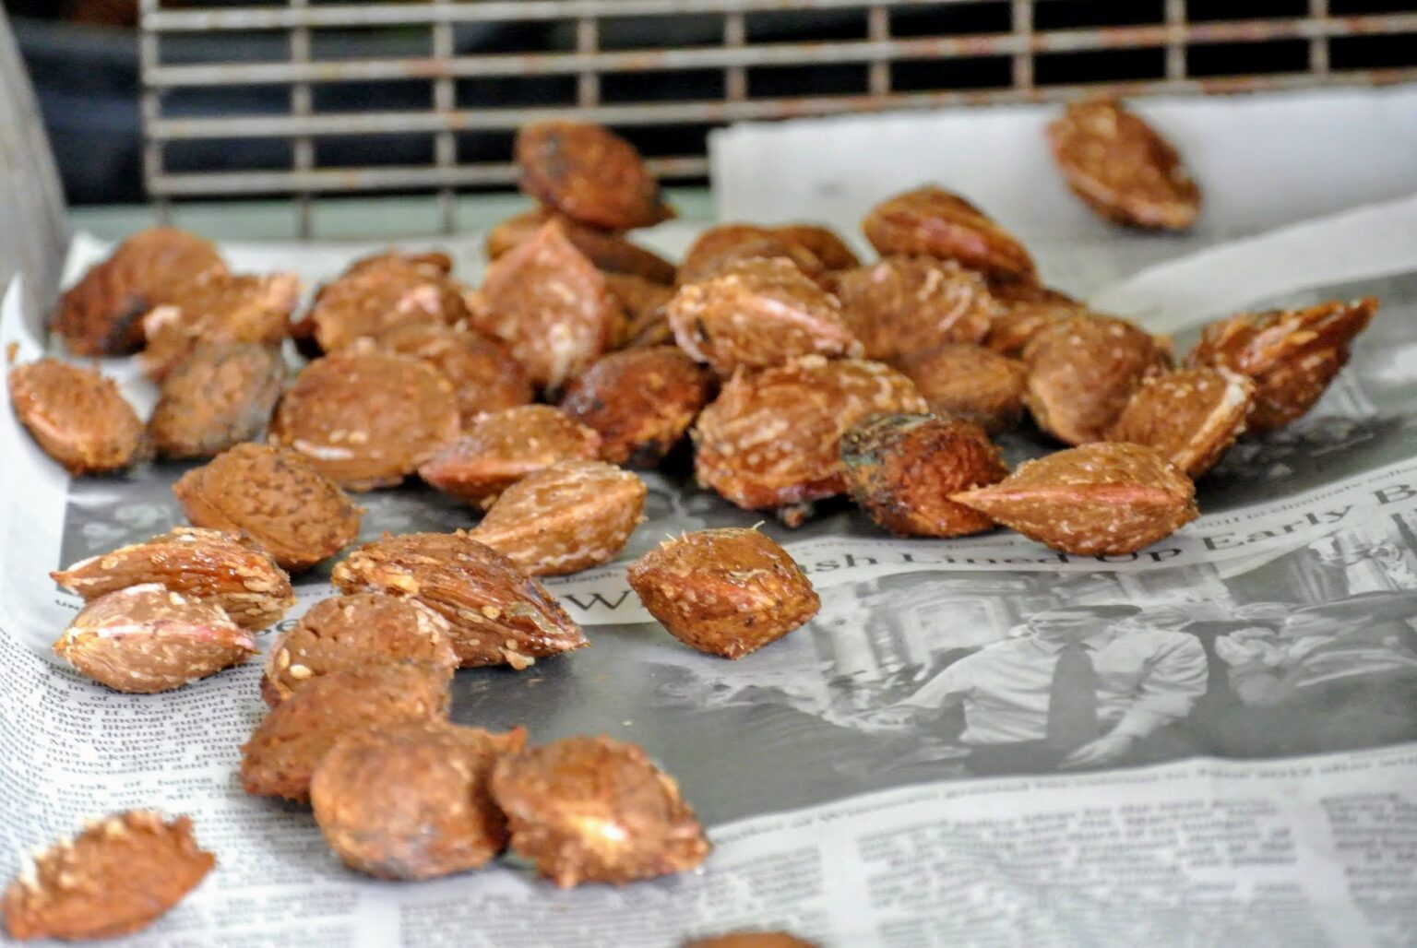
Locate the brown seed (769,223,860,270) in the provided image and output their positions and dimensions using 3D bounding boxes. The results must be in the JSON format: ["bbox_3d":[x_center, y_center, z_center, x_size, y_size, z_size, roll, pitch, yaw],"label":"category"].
[{"bbox_3d":[0.012,-0.033,1.140,0.027,0.017,0.024,6,28,14],"label":"brown seed"}]

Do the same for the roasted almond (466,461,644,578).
[{"bbox_3d":[-0.023,0.007,1.042,0.029,0.017,0.022,-11,30,-26],"label":"roasted almond"}]

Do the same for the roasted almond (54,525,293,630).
[{"bbox_3d":[-0.083,0.016,1.053,0.038,0.015,0.020,5,27,10],"label":"roasted almond"}]

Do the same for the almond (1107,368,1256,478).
[{"bbox_3d":[0.081,-0.009,1.158,0.025,0.016,0.031,4,29,24],"label":"almond"}]

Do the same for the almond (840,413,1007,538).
[{"bbox_3d":[0.034,0.000,1.056,0.026,0.018,0.024,6,23,14],"label":"almond"}]

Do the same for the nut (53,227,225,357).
[{"bbox_3d":[-0.103,-0.033,1.225,0.033,0.018,0.025,-27,36,-4],"label":"nut"}]

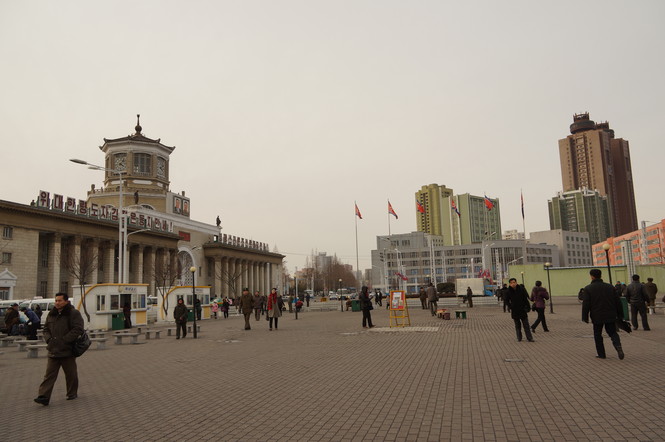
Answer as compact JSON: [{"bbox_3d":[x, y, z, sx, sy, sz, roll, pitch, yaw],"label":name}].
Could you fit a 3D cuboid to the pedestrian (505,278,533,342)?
[{"bbox_3d":[5.021,2.408,13.450,0.640,1.680,0.450,-4,-8,9],"label":"pedestrian"}]

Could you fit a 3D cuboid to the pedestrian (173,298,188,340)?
[{"bbox_3d":[-6.104,3.934,20.100,0.600,1.640,0.420,-1,-8,-9],"label":"pedestrian"}]

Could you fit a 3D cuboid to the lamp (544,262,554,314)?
[{"bbox_3d":[11.312,3.477,25.883,0.260,2.640,0.260,-2,-8,0],"label":"lamp"}]

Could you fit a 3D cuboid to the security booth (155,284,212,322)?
[{"bbox_3d":[-9.813,5.538,33.213,2.220,2.200,3.240,-4,-8,14],"label":"security booth"}]

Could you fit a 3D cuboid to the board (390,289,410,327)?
[{"bbox_3d":[2.791,3.651,20.600,0.620,1.480,0.850,-5,-8,21],"label":"board"}]

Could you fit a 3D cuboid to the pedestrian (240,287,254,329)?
[{"bbox_3d":[-3.702,3.842,21.700,0.600,1.760,0.450,-2,-8,-3],"label":"pedestrian"}]

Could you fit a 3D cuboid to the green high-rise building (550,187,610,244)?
[{"bbox_3d":[182.717,11.933,363.372,30.100,65.400,28.000,2,-9,-29],"label":"green high-rise building"}]

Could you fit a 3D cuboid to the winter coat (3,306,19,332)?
[{"bbox_3d":[-15.151,4.599,23.500,0.680,1.050,0.550,-1,-8,-9],"label":"winter coat"}]

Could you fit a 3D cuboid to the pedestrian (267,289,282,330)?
[{"bbox_3d":[-2.417,3.651,20.618,0.580,1.700,0.420,-2,-8,-2],"label":"pedestrian"}]

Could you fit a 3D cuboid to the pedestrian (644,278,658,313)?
[{"bbox_3d":[15.151,3.568,23.700,0.520,1.660,0.360,-7,-9,27],"label":"pedestrian"}]

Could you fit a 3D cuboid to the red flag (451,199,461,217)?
[{"bbox_3d":[20.986,-2.252,85.000,1.700,3.000,0.500,-4,-8,11],"label":"red flag"}]

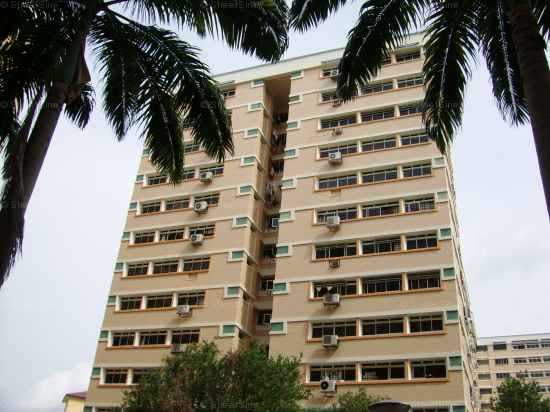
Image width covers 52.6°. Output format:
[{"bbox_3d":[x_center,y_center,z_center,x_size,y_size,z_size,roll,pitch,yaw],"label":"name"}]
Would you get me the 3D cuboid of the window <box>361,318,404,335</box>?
[{"bbox_3d":[6.404,7.214,32.836,2.510,1.130,0.100,-7,-33,20],"label":"window"}]

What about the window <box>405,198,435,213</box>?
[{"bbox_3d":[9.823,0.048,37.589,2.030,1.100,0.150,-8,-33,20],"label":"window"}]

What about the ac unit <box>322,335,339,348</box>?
[{"bbox_3d":[3.406,8.333,34.232,0.870,0.660,0.340,-8,-32,21],"label":"ac unit"}]

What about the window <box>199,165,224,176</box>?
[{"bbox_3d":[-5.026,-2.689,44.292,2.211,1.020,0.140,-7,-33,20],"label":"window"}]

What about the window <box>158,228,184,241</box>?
[{"bbox_3d":[-7.841,2.292,42.395,2.200,1.030,0.140,-7,-33,20],"label":"window"}]

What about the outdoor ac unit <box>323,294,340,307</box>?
[{"bbox_3d":[3.459,5.699,33.907,0.880,0.600,0.360,-7,-33,20],"label":"outdoor ac unit"}]

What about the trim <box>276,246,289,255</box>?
[{"bbox_3d":[0.515,3.091,39.201,0.880,0.600,0.100,-8,-32,21],"label":"trim"}]

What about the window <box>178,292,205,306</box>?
[{"bbox_3d":[-5.995,6.944,40.600,2.380,1.150,0.150,-8,-33,20],"label":"window"}]

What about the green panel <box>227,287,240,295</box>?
[{"bbox_3d":[-2.760,5.709,37.201,0.900,0.590,0.100,-7,-33,20],"label":"green panel"}]

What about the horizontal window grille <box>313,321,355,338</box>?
[{"bbox_3d":[3.637,7.601,33.936,2.830,1.080,0.140,-7,-33,20],"label":"horizontal window grille"}]

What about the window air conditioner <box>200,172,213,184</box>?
[{"bbox_3d":[-5.594,-2.345,45.072,0.870,0.640,0.340,-8,-32,21],"label":"window air conditioner"}]

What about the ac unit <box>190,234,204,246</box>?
[{"bbox_3d":[-5.930,2.568,42.276,0.830,0.630,0.330,-7,-33,20],"label":"ac unit"}]

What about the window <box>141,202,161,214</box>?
[{"bbox_3d":[-9.910,0.256,44.617,1.930,1.020,0.140,-7,-33,20],"label":"window"}]

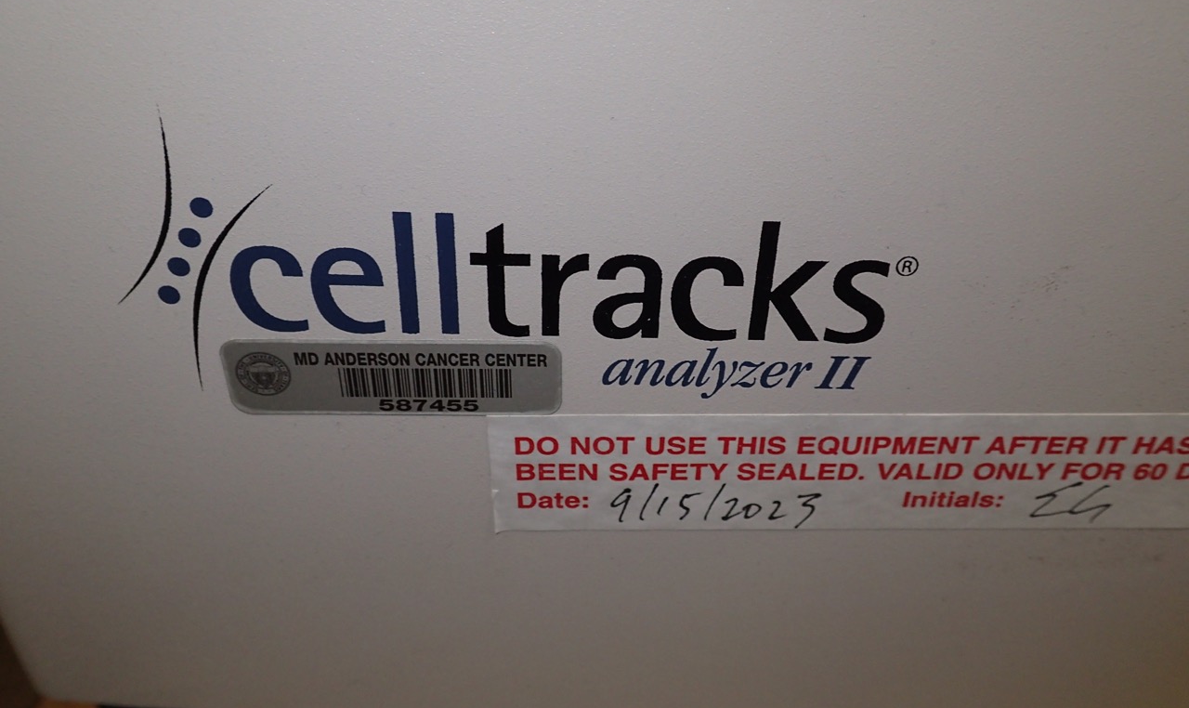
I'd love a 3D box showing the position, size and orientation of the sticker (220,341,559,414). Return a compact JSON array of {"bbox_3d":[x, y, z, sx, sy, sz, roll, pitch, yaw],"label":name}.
[{"bbox_3d":[-0.032,0.004,0.165,0.053,0.015,0.001,1,34,-1],"label":"sticker"}]

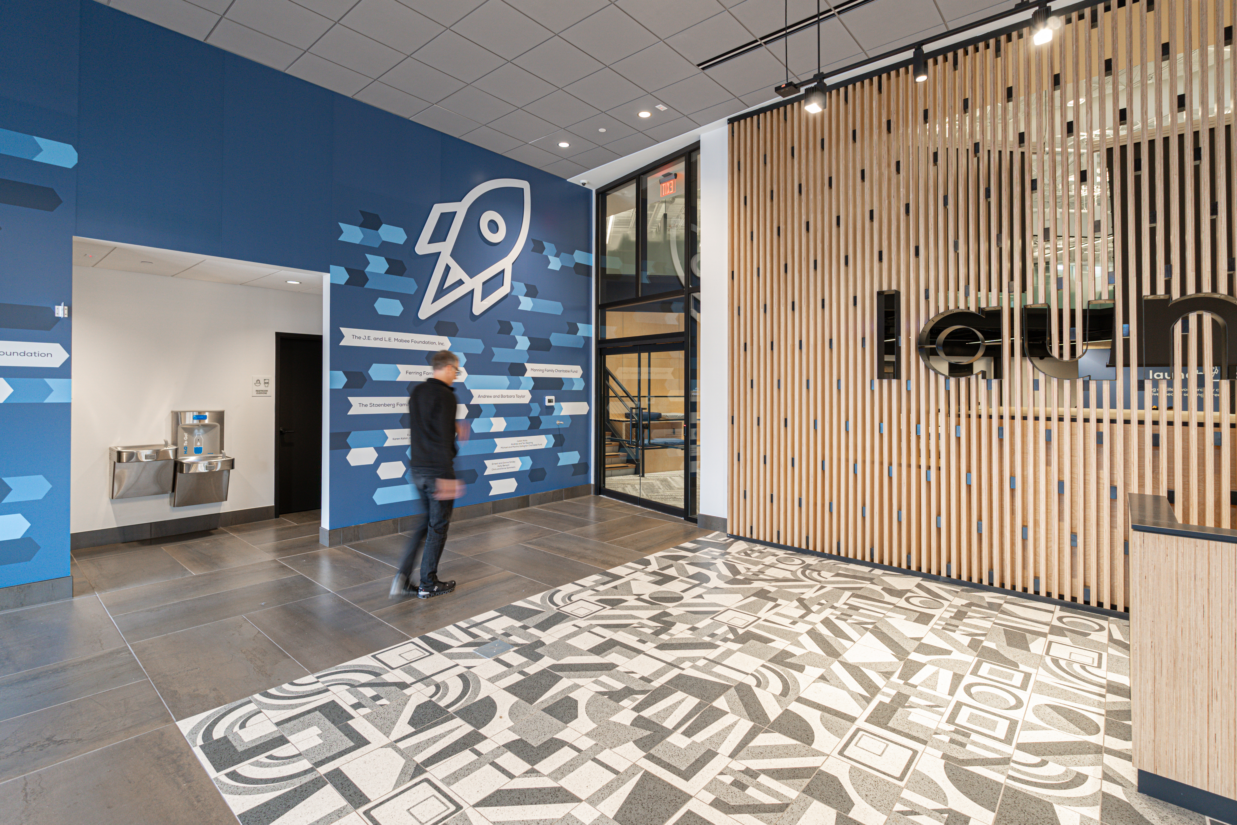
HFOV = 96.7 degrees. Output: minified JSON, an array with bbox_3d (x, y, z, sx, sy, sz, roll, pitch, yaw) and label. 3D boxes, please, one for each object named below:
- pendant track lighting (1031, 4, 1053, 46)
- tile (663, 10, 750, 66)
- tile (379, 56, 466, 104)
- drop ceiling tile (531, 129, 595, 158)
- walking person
[{"bbox_3d":[2.277,-2.083,2.950,0.100,0.155,0.110,3,4,41],"label":"pendant track lighting"},{"bbox_3d":[0.753,-3.049,4.487,0.603,0.020,0.476,4,5,41],"label":"tile"},{"bbox_3d":[-1.847,-3.139,5.219,0.605,0.020,0.605,4,5,41],"label":"tile"},{"bbox_3d":[-0.645,-3.222,6.596,0.605,0.020,0.605,4,5,41],"label":"drop ceiling tile"},{"bbox_3d":[-1.426,0.467,4.150,0.530,1.780,0.500,-2,4,-37],"label":"walking person"}]

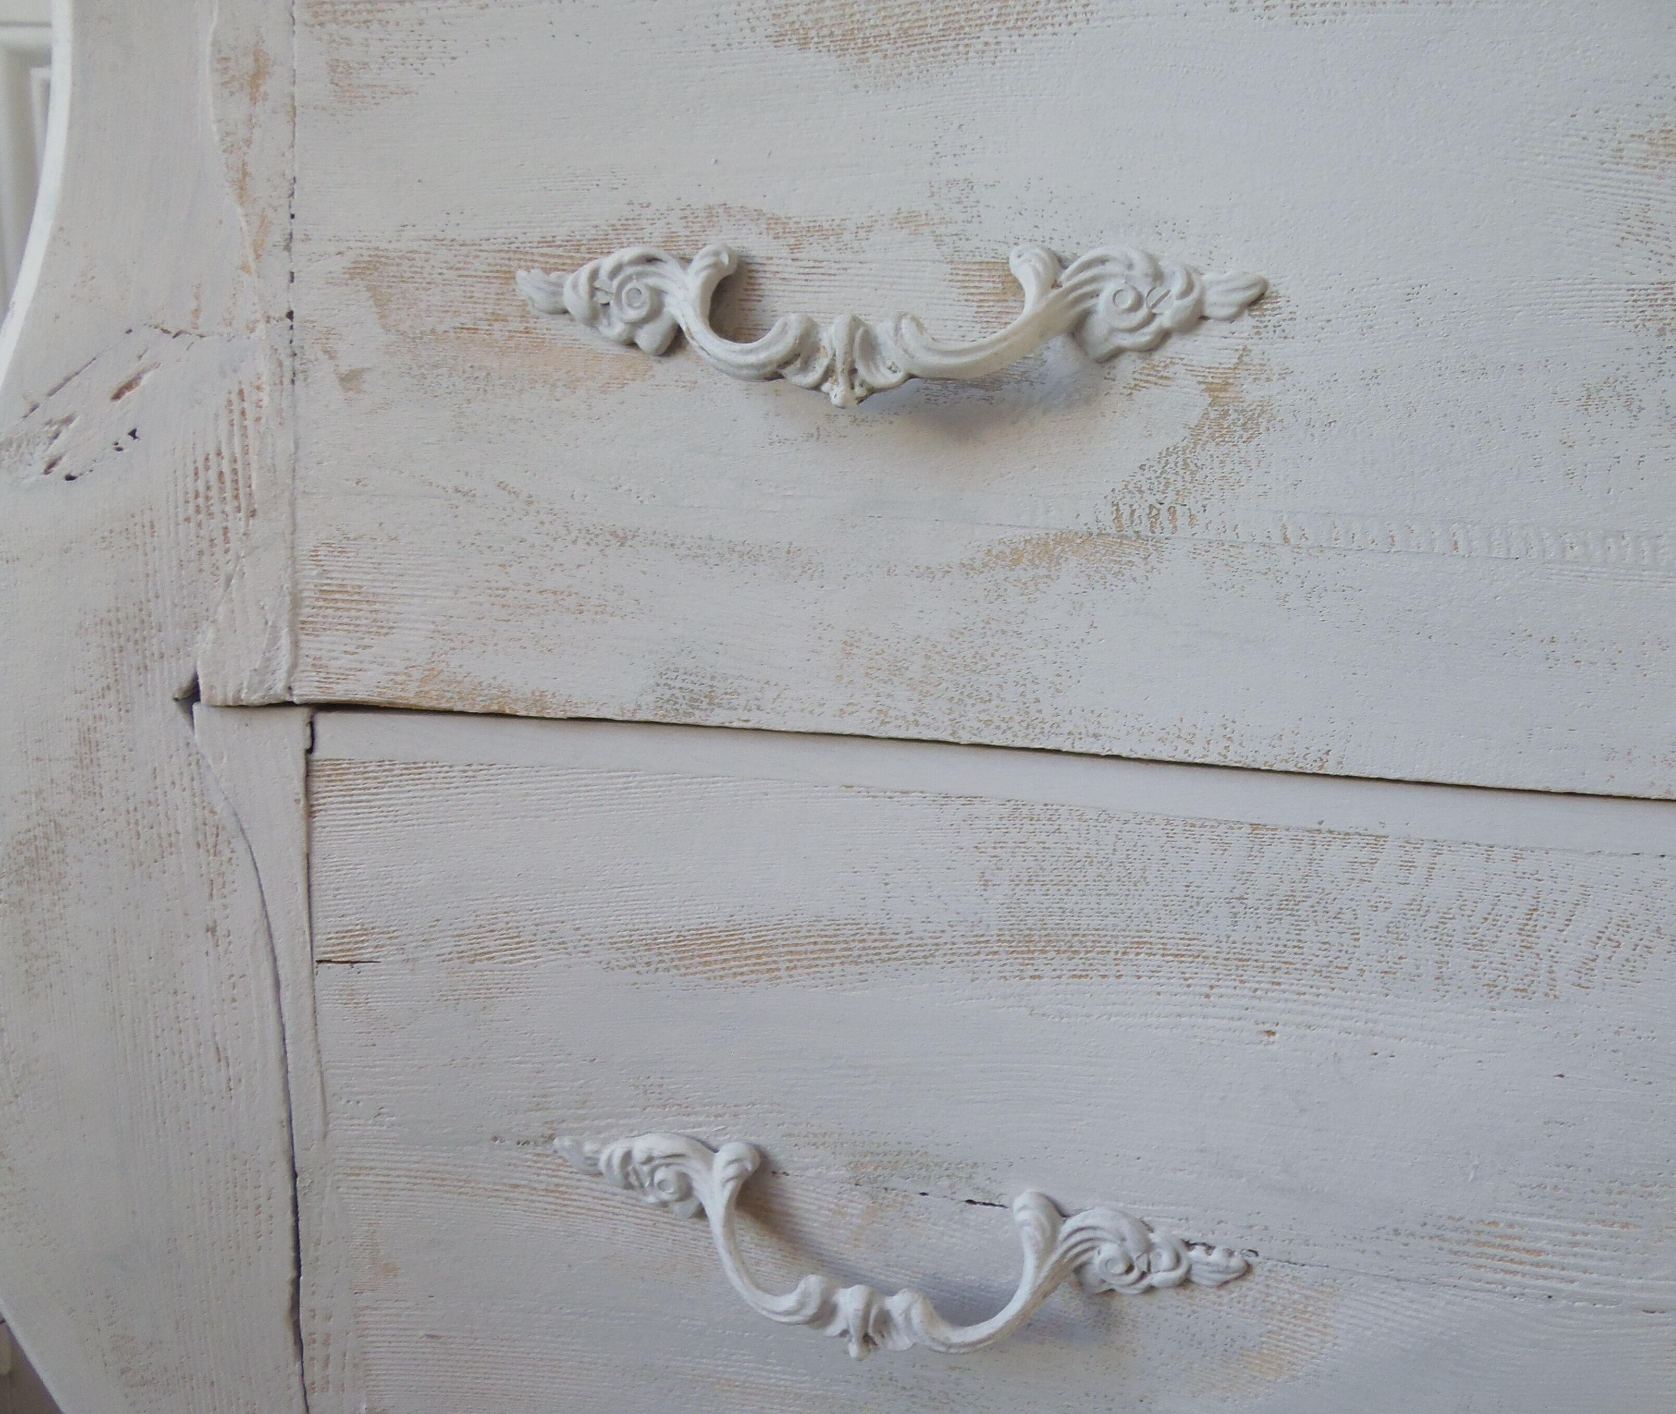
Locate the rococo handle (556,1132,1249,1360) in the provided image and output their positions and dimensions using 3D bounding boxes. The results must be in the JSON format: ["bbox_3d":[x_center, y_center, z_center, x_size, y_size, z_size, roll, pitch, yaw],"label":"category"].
[{"bbox_3d":[0.007,0.125,0.347,0.164,0.035,0.025,5,18,16],"label":"rococo handle"}]

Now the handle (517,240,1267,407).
[{"bbox_3d":[0.004,-0.080,0.322,0.164,0.035,0.025,4,10,14],"label":"handle"}]

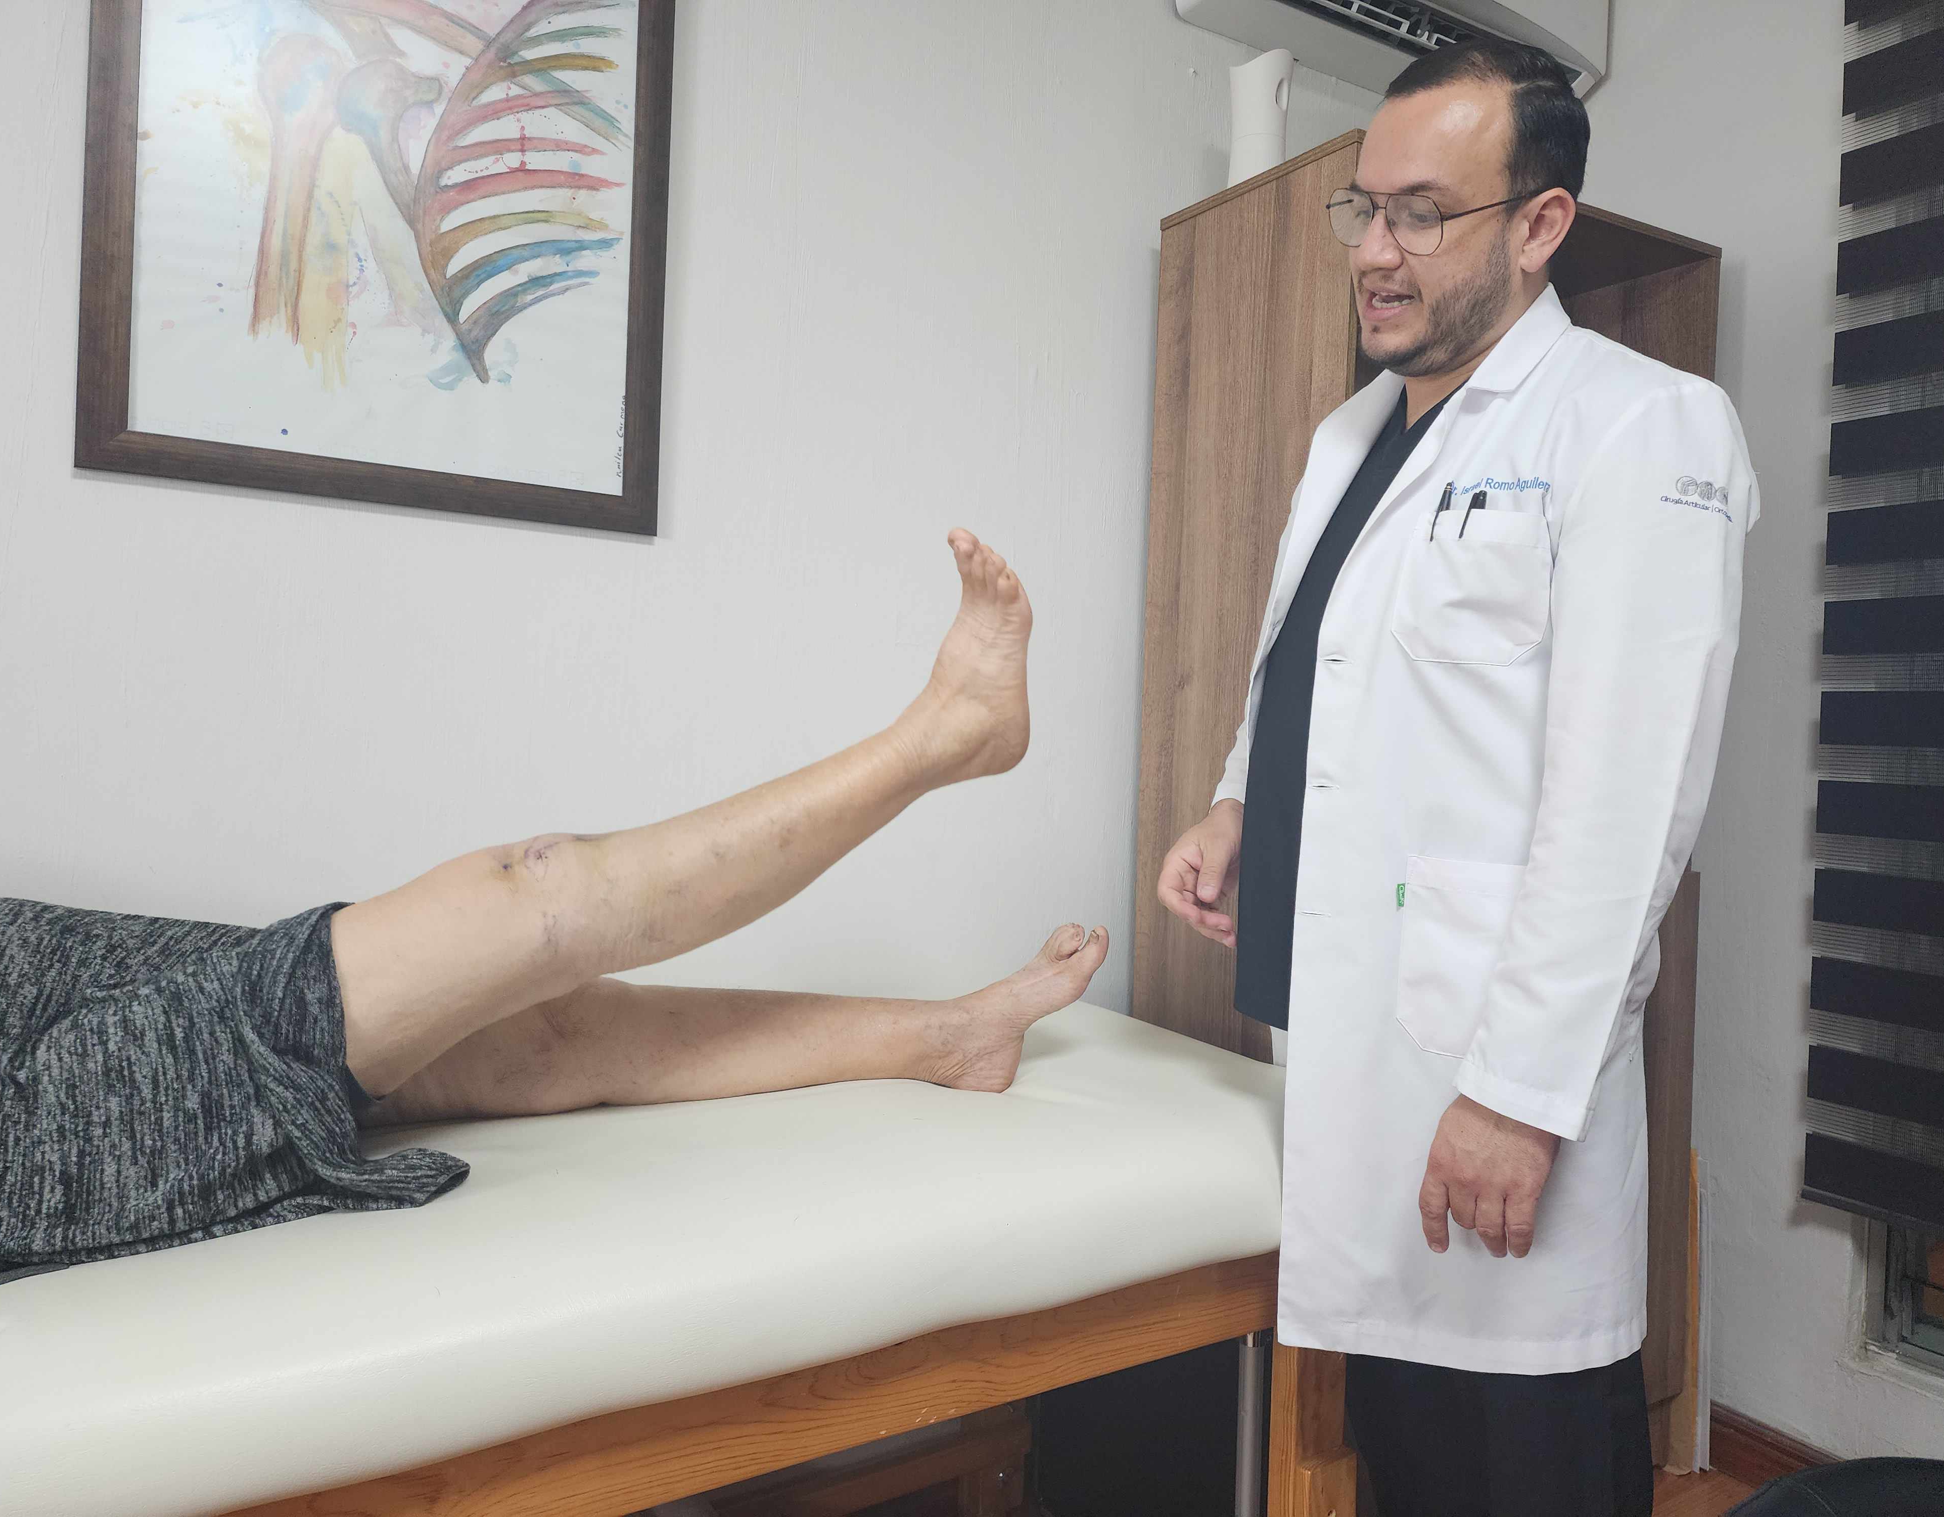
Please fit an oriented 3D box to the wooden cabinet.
[{"bbox_3d":[0.673,0.154,2.009,0.752,1.850,0.394,1,2,-30],"label":"wooden cabinet"}]

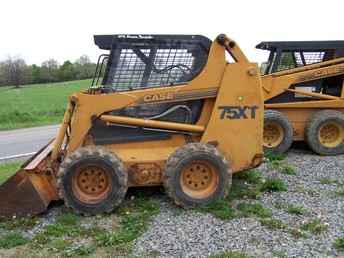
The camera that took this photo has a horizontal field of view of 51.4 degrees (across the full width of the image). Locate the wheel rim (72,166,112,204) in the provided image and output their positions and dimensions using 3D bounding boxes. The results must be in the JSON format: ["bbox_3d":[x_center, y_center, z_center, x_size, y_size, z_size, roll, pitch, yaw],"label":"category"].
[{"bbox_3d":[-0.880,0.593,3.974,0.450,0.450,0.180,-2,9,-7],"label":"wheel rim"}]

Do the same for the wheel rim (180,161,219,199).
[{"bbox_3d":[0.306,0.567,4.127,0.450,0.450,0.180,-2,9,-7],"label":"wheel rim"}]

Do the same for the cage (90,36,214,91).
[{"bbox_3d":[-0.260,-0.830,4.652,1.368,0.651,0.980,-2,9,-7],"label":"cage"}]

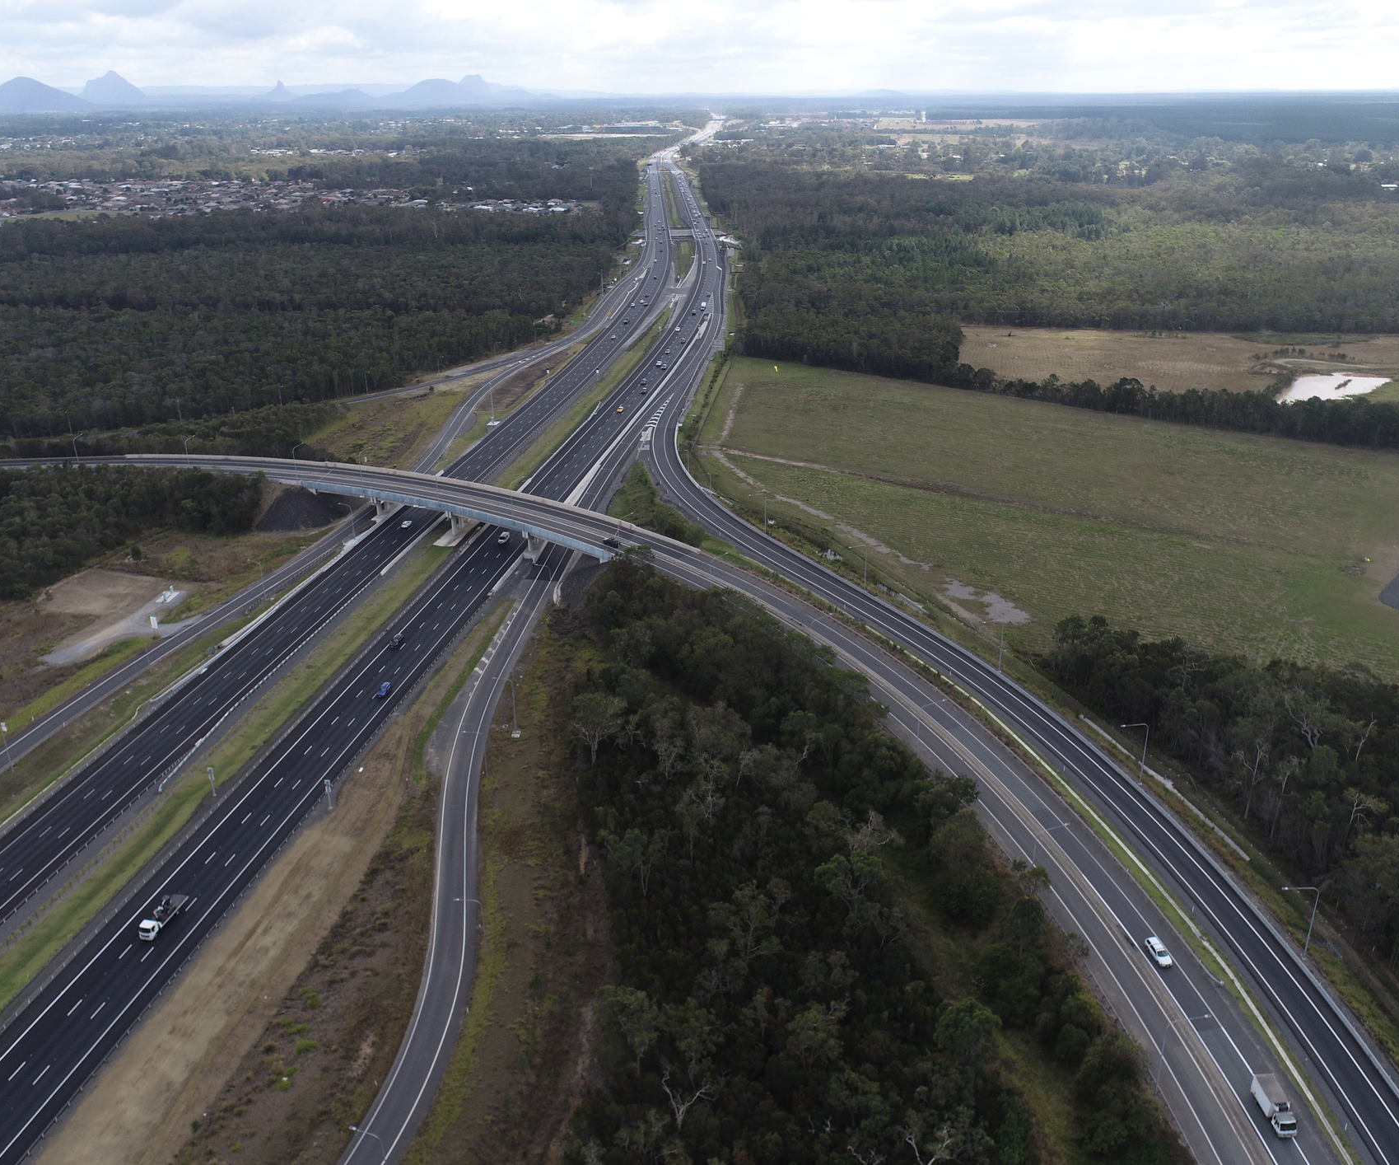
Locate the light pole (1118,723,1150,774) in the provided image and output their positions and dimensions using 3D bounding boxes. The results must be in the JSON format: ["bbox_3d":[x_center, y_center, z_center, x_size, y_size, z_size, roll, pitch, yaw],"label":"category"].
[{"bbox_3d":[78.217,31.369,209.995,5.520,12.100,0.350,-6,24,-12],"label":"light pole"}]

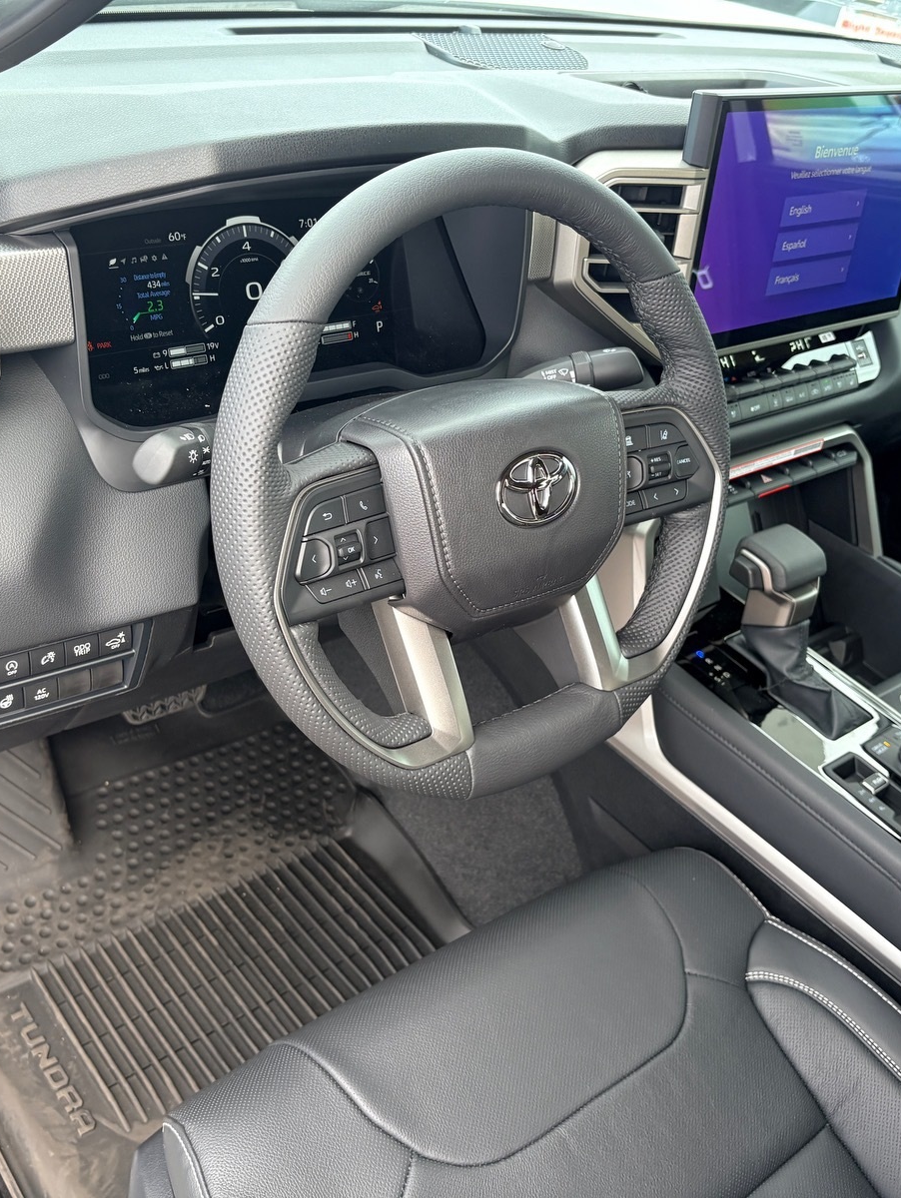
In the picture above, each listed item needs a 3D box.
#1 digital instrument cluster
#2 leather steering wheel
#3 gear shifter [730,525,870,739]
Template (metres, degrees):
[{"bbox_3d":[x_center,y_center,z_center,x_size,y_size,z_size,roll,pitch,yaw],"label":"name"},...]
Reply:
[{"bbox_3d":[-0.118,-0.245,1.001,0.395,0.164,0.040,-18,26,-35],"label":"digital instrument cluster"},{"bbox_3d":[0.019,-0.076,0.754,0.385,0.385,0.100,-17,18,-33],"label":"leather steering wheel"},{"bbox_3d":[0.290,0.012,0.991,0.068,0.125,0.160,-17,41,-33],"label":"gear shifter"}]

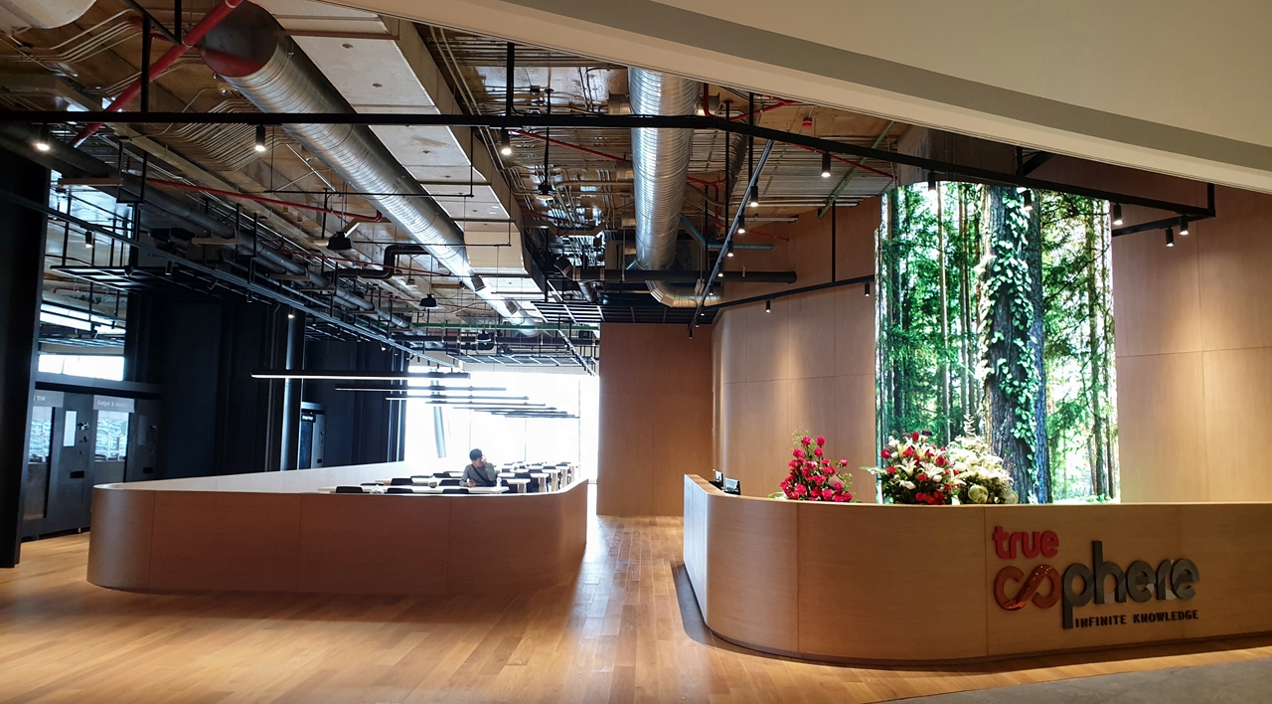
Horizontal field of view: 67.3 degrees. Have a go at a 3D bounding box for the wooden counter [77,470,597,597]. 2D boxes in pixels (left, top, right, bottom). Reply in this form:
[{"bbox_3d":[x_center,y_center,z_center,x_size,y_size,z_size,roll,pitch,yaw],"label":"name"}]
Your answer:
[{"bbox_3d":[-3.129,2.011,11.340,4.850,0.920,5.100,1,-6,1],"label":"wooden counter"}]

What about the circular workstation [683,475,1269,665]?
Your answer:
[{"bbox_3d":[3.030,1.833,9.184,5.200,1.050,5.400,3,-6,-16],"label":"circular workstation"}]

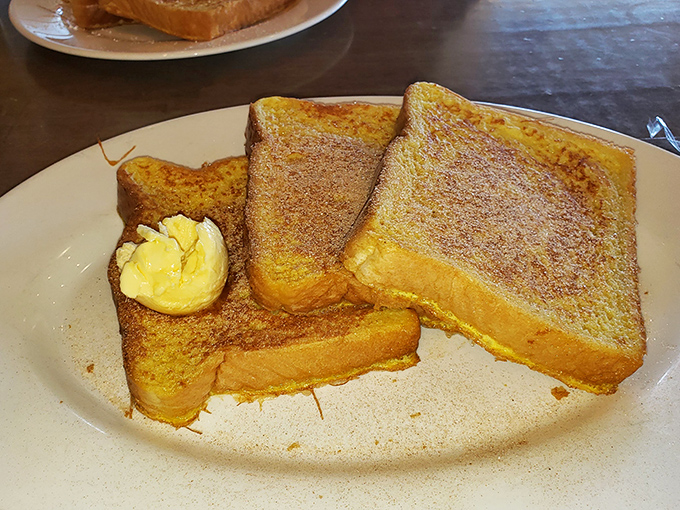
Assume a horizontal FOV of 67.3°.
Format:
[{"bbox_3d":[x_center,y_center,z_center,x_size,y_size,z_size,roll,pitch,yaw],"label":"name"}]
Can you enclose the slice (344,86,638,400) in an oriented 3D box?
[{"bbox_3d":[0.068,-0.019,0.214,0.111,0.021,0.119,21,51,1],"label":"slice"}]

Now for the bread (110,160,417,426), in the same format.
[{"bbox_3d":[-0.036,0.002,0.211,0.111,0.021,0.119,-9,51,-12],"label":"bread"}]

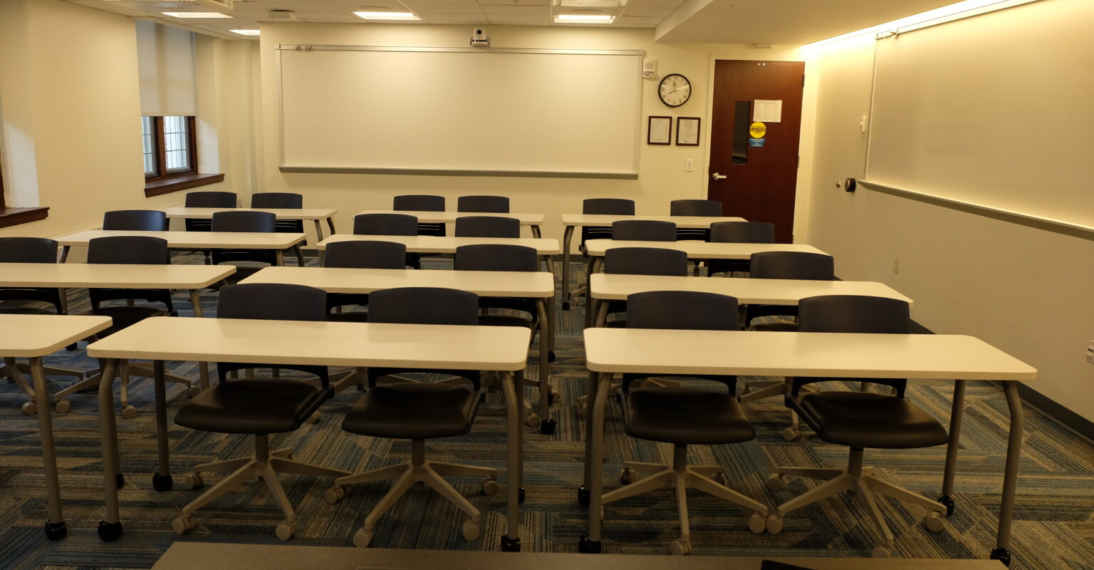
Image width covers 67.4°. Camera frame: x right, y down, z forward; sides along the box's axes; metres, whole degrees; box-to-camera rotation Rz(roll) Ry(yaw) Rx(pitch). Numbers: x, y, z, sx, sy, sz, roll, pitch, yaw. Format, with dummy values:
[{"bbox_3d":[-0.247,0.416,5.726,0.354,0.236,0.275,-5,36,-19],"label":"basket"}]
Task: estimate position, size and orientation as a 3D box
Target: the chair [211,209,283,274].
[{"bbox_3d":[-2.142,-0.052,5.621,0.660,0.855,0.660,1,12,-1],"label":"chair"}]

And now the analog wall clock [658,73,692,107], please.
[{"bbox_3d":[1.320,-2.004,8.470,0.347,0.347,0.050,1,12,0],"label":"analog wall clock"}]

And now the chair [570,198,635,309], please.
[{"bbox_3d":[0.533,-0.288,6.995,0.640,0.850,0.620,1,12,0],"label":"chair"}]

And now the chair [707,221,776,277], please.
[{"bbox_3d":[1.356,0.021,5.562,0.640,0.850,0.620,1,12,0],"label":"chair"}]

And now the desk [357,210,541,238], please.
[{"bbox_3d":[-0.786,-0.209,6.824,1.524,0.735,0.490,1,12,0],"label":"desk"}]

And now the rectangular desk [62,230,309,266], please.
[{"bbox_3d":[-2.385,0.047,5.429,1.524,0.730,0.490,1,12,-1],"label":"rectangular desk"}]

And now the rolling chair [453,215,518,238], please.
[{"bbox_3d":[-0.420,-0.010,5.575,0.660,0.855,0.660,1,12,0],"label":"rolling chair"}]

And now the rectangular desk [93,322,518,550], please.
[{"bbox_3d":[-0.832,0.548,3.081,1.520,0.724,0.495,2,12,2],"label":"rectangular desk"}]

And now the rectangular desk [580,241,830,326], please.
[{"bbox_3d":[1.008,0.118,5.369,1.520,0.724,0.495,1,12,0],"label":"rectangular desk"}]

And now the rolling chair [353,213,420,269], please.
[{"bbox_3d":[-1.155,-0.039,5.609,0.640,0.850,0.620,2,12,4],"label":"rolling chair"}]

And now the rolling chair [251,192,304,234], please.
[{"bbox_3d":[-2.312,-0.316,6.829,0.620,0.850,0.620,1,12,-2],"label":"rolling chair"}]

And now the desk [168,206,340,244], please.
[{"bbox_3d":[-2.512,-0.231,6.698,1.516,0.728,0.485,0,12,-4],"label":"desk"}]

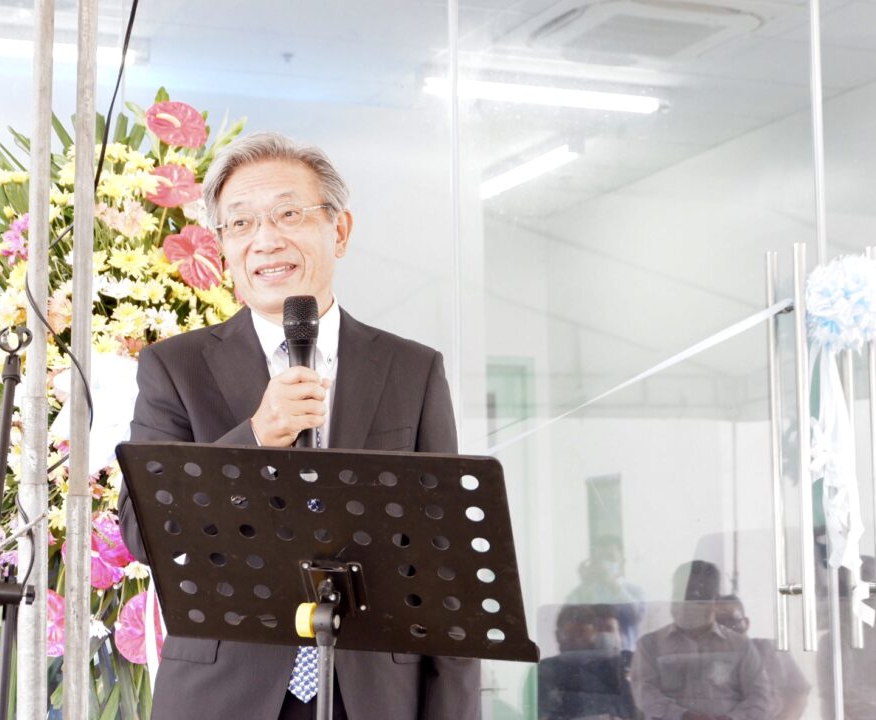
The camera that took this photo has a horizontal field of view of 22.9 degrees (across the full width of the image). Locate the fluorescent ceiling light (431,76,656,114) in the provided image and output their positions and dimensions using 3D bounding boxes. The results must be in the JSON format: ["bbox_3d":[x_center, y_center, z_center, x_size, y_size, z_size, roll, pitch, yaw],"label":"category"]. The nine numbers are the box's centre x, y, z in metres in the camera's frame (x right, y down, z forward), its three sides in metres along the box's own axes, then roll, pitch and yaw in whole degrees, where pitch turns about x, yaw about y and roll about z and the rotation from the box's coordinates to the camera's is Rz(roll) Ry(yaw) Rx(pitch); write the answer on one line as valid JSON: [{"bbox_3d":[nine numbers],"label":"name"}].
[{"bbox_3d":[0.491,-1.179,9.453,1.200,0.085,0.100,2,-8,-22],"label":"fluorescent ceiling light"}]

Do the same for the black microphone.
[{"bbox_3d":[-0.181,0.042,2.930,0.050,0.255,0.050,-2,-2,0],"label":"black microphone"}]

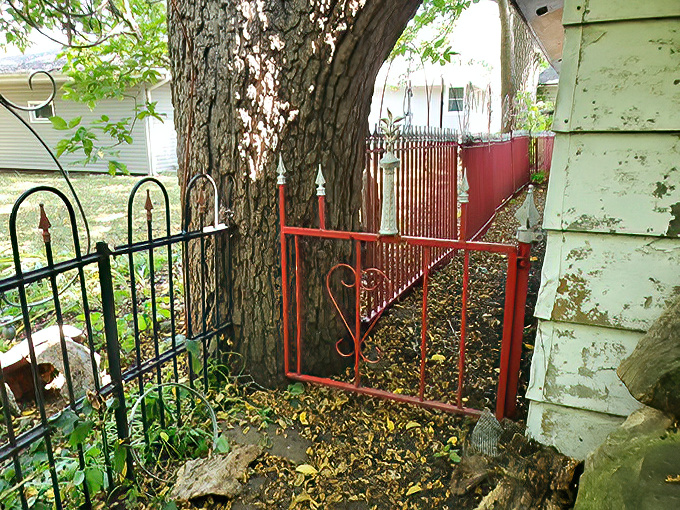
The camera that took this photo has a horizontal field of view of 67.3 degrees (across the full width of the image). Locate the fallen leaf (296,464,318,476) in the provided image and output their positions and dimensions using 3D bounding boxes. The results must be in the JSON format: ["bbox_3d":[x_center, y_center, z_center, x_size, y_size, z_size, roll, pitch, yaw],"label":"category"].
[{"bbox_3d":[-0.117,0.773,1.841,0.074,0.020,0.045,-2,13,-8],"label":"fallen leaf"}]

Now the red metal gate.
[{"bbox_3d":[0.218,0.127,2.128,1.045,1.032,0.060,5,14,21],"label":"red metal gate"}]

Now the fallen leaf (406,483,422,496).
[{"bbox_3d":[0.255,0.797,1.744,0.056,0.018,0.032,-12,18,-42],"label":"fallen leaf"}]

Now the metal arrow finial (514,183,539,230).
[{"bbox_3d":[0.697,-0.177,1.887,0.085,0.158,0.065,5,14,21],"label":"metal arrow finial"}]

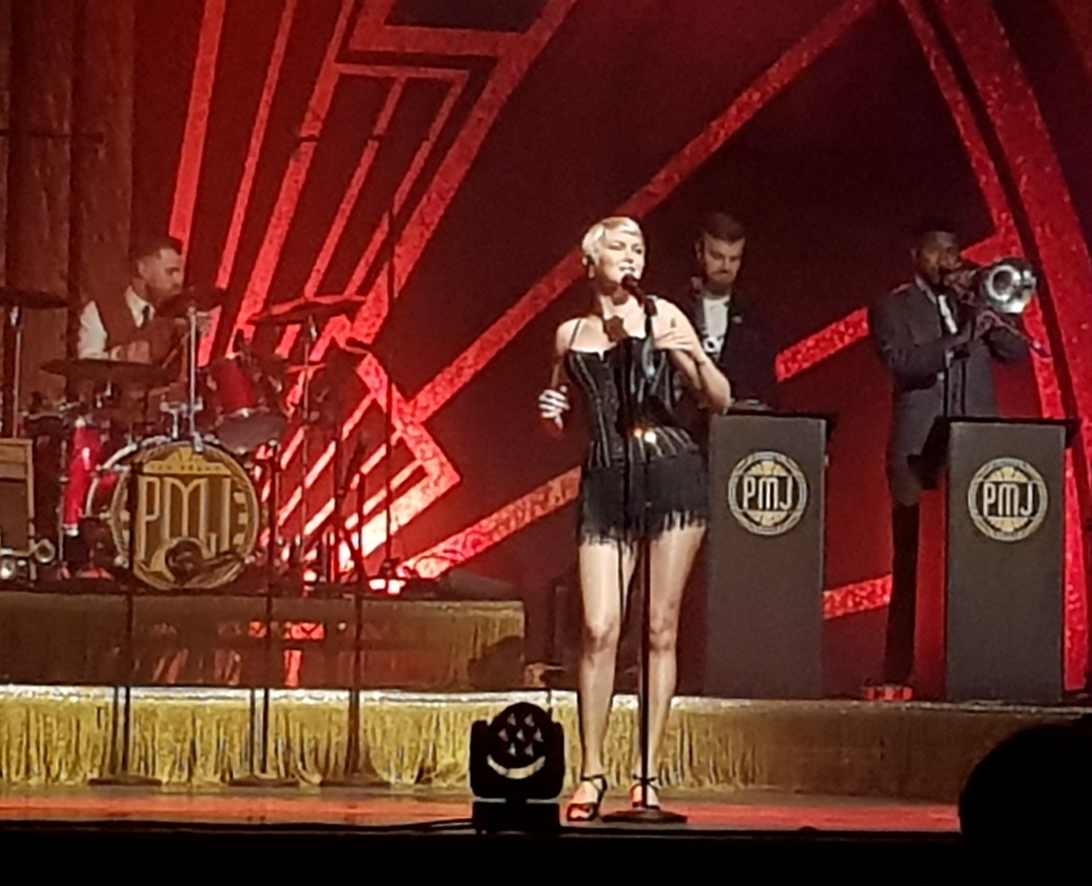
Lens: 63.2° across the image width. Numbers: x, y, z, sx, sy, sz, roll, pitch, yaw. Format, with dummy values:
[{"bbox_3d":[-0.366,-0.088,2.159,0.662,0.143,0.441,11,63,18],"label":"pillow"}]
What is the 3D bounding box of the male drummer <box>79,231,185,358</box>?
[{"bbox_3d":[-1.700,-0.190,3.720,0.580,1.360,0.720,1,0,-37],"label":"male drummer"}]

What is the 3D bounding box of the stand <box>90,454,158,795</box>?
[{"bbox_3d":[-1.420,0.600,3.000,0.250,1.110,0.250,1,0,0],"label":"stand"}]

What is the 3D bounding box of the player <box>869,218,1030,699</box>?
[{"bbox_3d":[1.510,0.057,3.300,0.530,1.790,0.480,1,0,-13],"label":"player"}]

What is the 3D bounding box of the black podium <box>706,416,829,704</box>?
[{"bbox_3d":[0.800,0.400,3.220,0.430,1.020,0.320,1,0,14],"label":"black podium"}]

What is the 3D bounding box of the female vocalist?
[{"bbox_3d":[0.263,0.222,2.620,0.540,1.740,0.400,1,0,16],"label":"female vocalist"}]

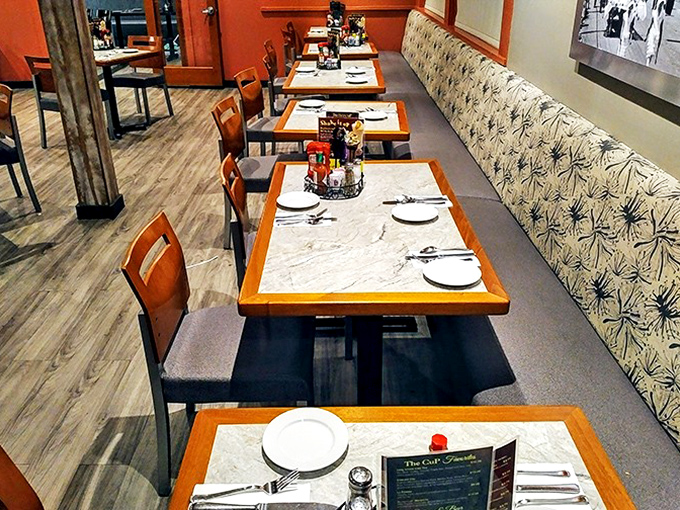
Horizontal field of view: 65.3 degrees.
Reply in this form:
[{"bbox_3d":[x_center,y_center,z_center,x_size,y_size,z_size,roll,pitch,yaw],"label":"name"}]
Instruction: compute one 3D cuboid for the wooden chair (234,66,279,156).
[{"bbox_3d":[-0.487,-1.004,4.185,0.510,0.870,0.450,4,29,7],"label":"wooden chair"}]

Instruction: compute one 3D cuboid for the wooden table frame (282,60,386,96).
[{"bbox_3d":[-0.036,-1.208,4.662,0.762,0.750,1.215,0,29,0],"label":"wooden table frame"}]

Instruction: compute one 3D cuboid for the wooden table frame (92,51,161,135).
[{"bbox_3d":[-2.422,-1.745,5.656,0.765,0.755,0.765,11,31,19],"label":"wooden table frame"}]

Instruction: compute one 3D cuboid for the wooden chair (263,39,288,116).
[{"bbox_3d":[-0.482,-1.798,5.631,0.510,0.870,0.450,2,29,3],"label":"wooden chair"}]

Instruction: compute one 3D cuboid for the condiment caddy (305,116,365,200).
[{"bbox_3d":[-0.024,-0.402,2.165,0.250,0.285,0.235,0,29,0],"label":"condiment caddy"}]

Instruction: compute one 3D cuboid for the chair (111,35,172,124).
[{"bbox_3d":[-2.290,-2.007,6.014,0.450,0.870,0.510,11,31,19],"label":"chair"}]

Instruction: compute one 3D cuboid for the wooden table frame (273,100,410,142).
[{"bbox_3d":[0.016,-0.534,3.449,0.765,0.755,0.765,0,29,0],"label":"wooden table frame"}]

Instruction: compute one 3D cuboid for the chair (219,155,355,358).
[{"bbox_3d":[-0.203,0.008,2.344,0.510,0.870,0.450,-2,29,-3],"label":"chair"}]

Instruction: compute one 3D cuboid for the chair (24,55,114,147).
[{"bbox_3d":[-2.506,-1.460,5.011,0.440,0.866,0.530,13,32,22],"label":"chair"}]

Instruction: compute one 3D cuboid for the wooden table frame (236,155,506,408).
[{"bbox_3d":[0.092,0.164,2.213,0.762,0.750,1.210,0,29,0],"label":"wooden table frame"}]

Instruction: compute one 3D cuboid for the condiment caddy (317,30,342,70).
[{"bbox_3d":[-0.085,-1.791,4.653,0.230,0.290,0.200,0,29,0],"label":"condiment caddy"}]

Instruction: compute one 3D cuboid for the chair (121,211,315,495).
[{"bbox_3d":[-0.350,0.331,1.801,0.540,0.866,0.445,0,29,0],"label":"chair"}]

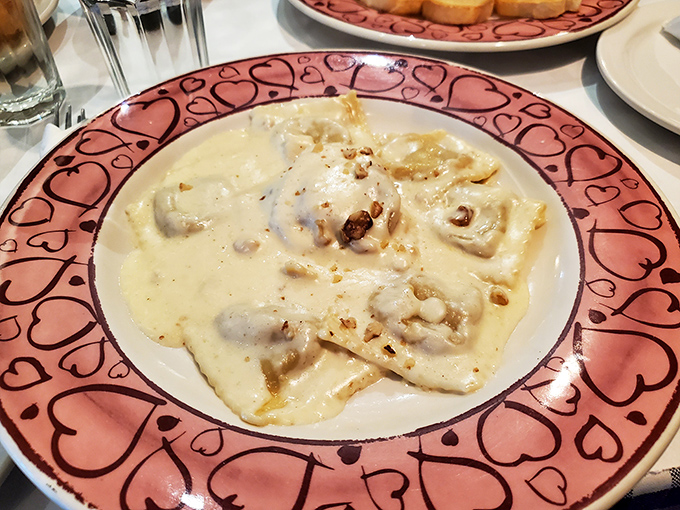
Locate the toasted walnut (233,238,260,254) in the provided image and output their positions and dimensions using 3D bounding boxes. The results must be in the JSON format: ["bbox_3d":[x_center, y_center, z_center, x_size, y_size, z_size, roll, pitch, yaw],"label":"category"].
[{"bbox_3d":[-0.042,-0.004,0.230,0.012,0.006,0.007,1,47,1],"label":"toasted walnut"}]

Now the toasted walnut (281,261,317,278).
[{"bbox_3d":[-0.017,0.007,0.219,0.016,0.006,0.007,16,49,15],"label":"toasted walnut"}]

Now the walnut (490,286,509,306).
[{"bbox_3d":[0.066,0.017,0.209,0.007,0.006,0.009,-22,51,-20],"label":"walnut"}]

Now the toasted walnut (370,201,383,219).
[{"bbox_3d":[0.015,-0.018,0.208,0.005,0.006,0.008,7,47,6],"label":"toasted walnut"}]

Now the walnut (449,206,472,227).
[{"bbox_3d":[0.054,-0.017,0.224,0.010,0.008,0.012,31,54,26],"label":"walnut"}]

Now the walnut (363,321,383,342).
[{"bbox_3d":[0.013,0.029,0.192,0.006,0.004,0.010,28,52,23],"label":"walnut"}]

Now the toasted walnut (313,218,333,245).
[{"bbox_3d":[-0.007,-0.009,0.213,0.007,0.007,0.015,-11,48,-10],"label":"toasted walnut"}]

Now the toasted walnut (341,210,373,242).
[{"bbox_3d":[0.007,-0.012,0.209,0.010,0.011,0.018,28,53,24],"label":"toasted walnut"}]

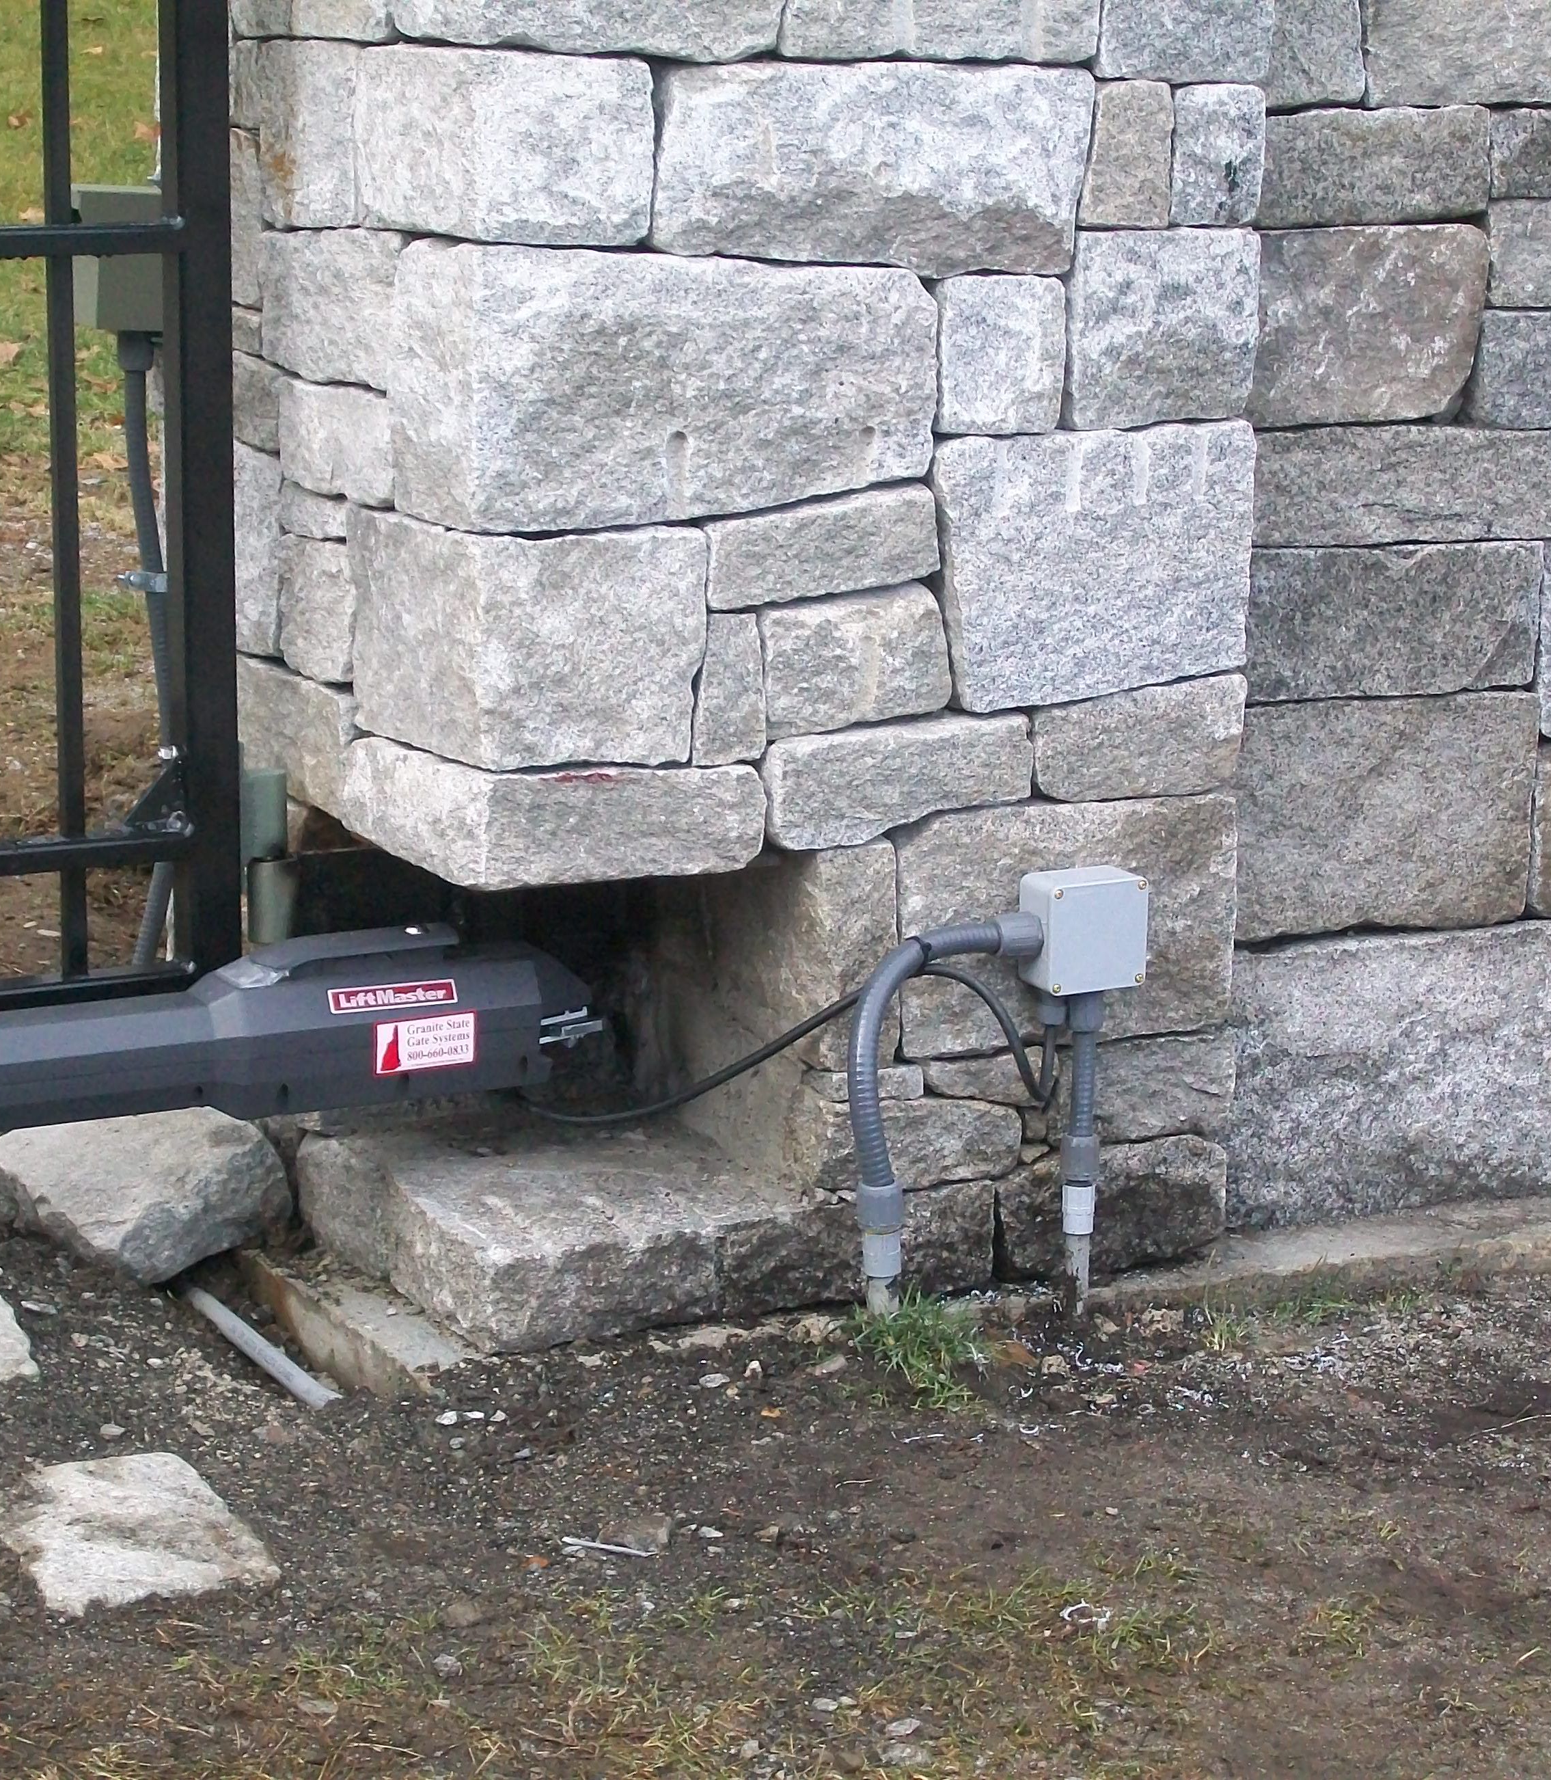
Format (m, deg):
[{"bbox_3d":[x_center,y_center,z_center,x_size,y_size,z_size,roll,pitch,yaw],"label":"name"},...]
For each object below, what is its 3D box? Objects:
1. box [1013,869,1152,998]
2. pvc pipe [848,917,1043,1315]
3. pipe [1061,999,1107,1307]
[{"bbox_3d":[0.293,0.038,4.570,0.103,0.104,0.064,-5,13,-24],"label":"box"},{"bbox_3d":[0.161,0.212,4.544,0.203,0.375,0.050,-5,13,-24],"label":"pvc pipe"},{"bbox_3d":[0.294,0.252,4.602,0.038,0.313,0.038,0,12,0],"label":"pipe"}]

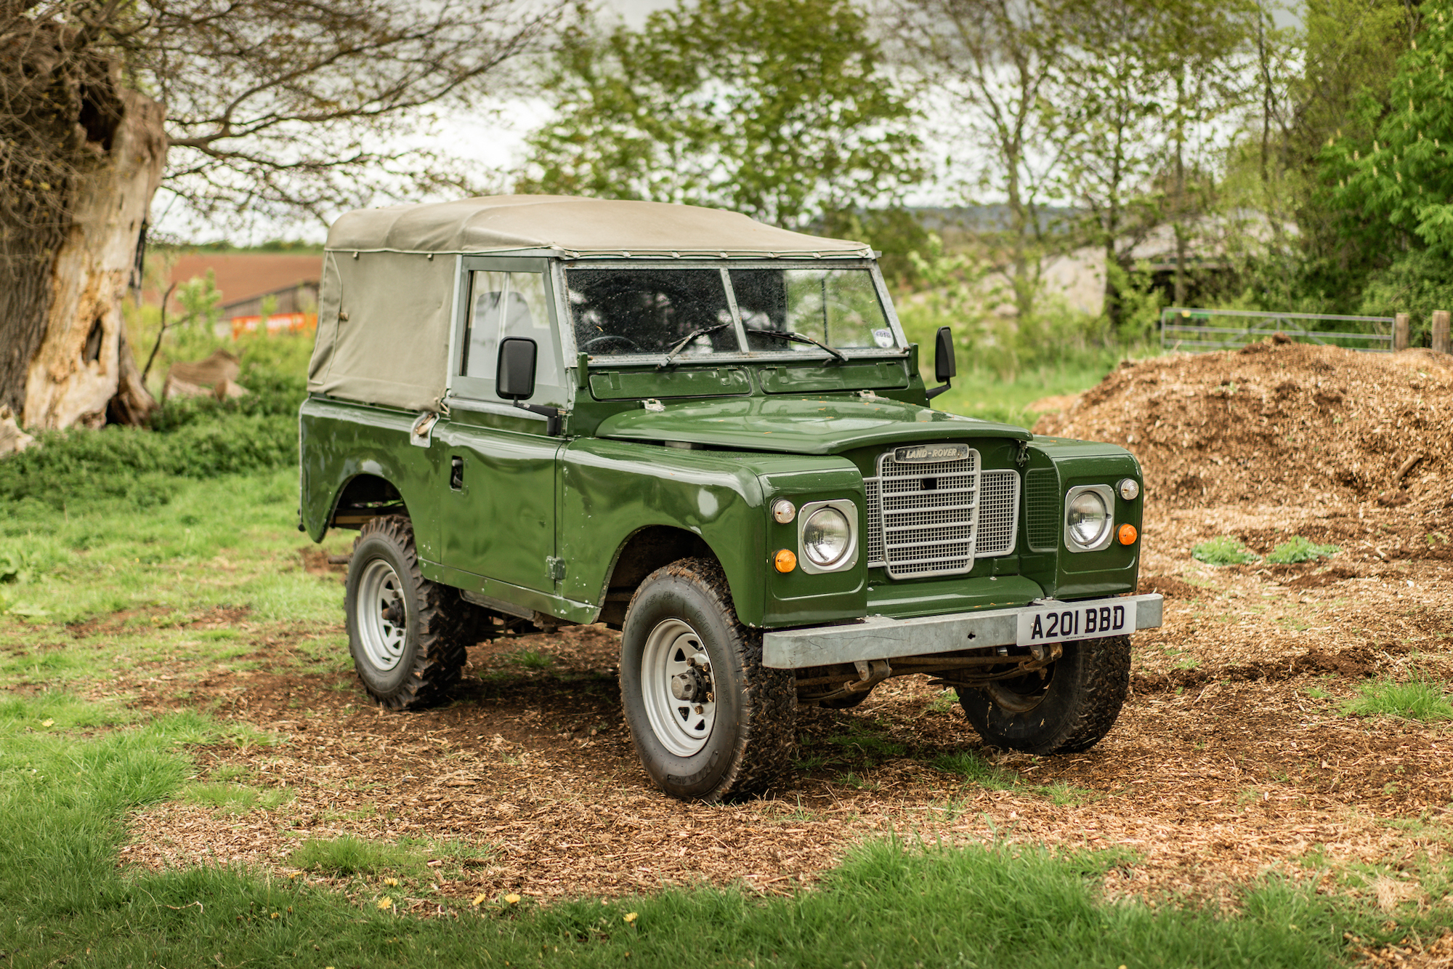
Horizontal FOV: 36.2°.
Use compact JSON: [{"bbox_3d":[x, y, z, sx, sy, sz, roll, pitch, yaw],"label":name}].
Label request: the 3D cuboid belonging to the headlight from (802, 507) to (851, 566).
[{"bbox_3d":[0.298,0.161,6.791,0.188,0.188,0.085,-3,5,-33],"label":"headlight"}]

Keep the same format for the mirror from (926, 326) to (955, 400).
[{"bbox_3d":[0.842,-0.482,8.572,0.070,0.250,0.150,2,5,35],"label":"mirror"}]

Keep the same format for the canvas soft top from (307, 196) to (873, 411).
[{"bbox_3d":[-0.572,-0.746,9.027,1.530,0.855,2.140,-3,5,-33],"label":"canvas soft top"}]

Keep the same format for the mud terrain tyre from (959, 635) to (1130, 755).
[{"bbox_3d":[1.095,0.577,7.871,0.215,0.780,0.780,-3,5,-33],"label":"mud terrain tyre"}]

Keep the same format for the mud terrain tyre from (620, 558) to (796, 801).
[{"bbox_3d":[-0.074,0.640,7.104,0.215,0.780,0.780,-3,5,-33],"label":"mud terrain tyre"}]

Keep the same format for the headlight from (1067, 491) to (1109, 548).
[{"bbox_3d":[1.194,0.115,7.379,0.188,0.188,0.085,-3,5,-33],"label":"headlight"}]

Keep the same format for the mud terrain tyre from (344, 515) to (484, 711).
[{"bbox_3d":[-1.303,0.522,8.967,0.215,0.780,0.780,-3,5,-33],"label":"mud terrain tyre"}]

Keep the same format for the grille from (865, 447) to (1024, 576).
[{"bbox_3d":[0.660,0.096,7.218,0.740,0.405,0.055,-3,5,-33],"label":"grille"}]

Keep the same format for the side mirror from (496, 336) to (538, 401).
[{"bbox_3d":[-0.713,-0.396,7.564,0.132,0.212,0.055,-2,4,-21],"label":"side mirror"}]

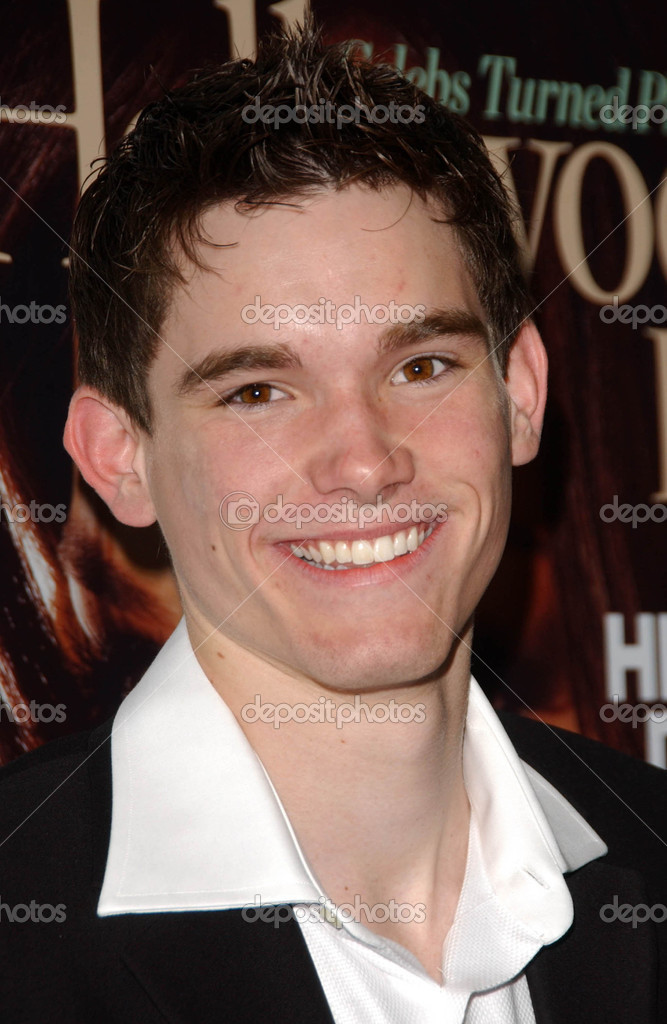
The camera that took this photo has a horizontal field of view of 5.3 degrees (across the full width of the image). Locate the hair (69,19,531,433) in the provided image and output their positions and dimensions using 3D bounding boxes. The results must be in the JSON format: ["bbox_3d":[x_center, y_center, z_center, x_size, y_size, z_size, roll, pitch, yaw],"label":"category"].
[{"bbox_3d":[-0.017,-0.105,2.850,0.178,0.175,0.205,-8,0,-12],"label":"hair"}]

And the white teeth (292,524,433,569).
[{"bbox_3d":[0.012,0.013,2.765,0.056,0.015,0.024,-8,0,-12],"label":"white teeth"}]

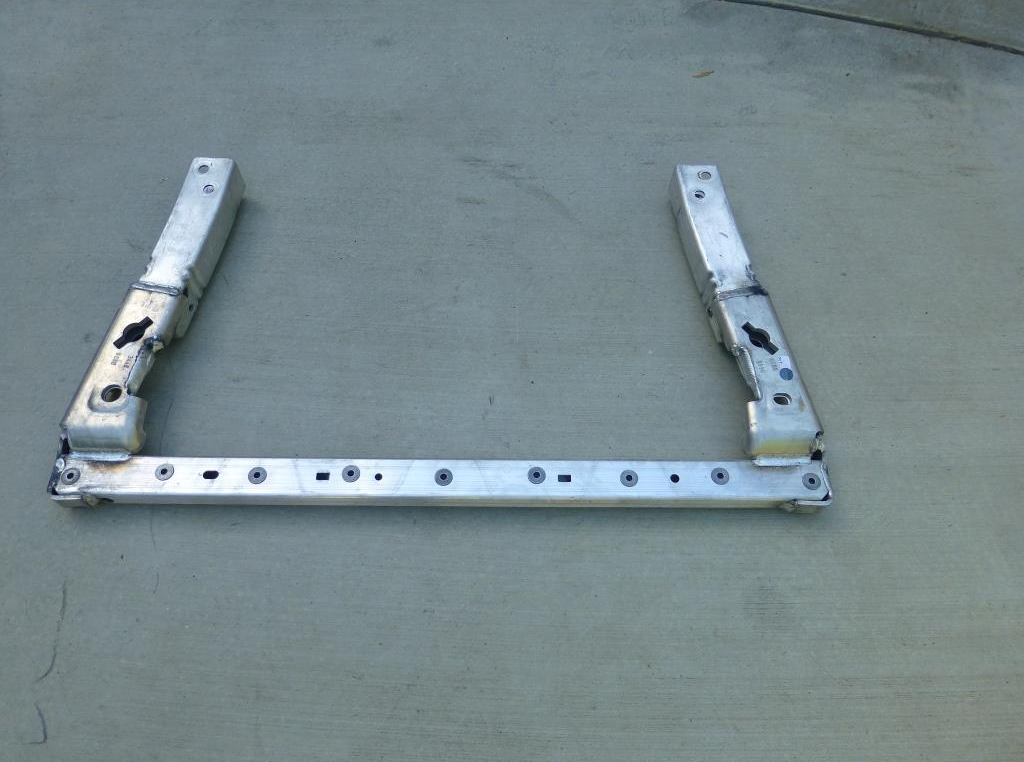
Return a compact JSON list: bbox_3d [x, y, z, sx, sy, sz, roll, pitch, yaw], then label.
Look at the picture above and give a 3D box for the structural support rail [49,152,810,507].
[{"bbox_3d":[-0.081,-0.087,0.954,0.920,0.074,0.514,0,62,0],"label":"structural support rail"}]

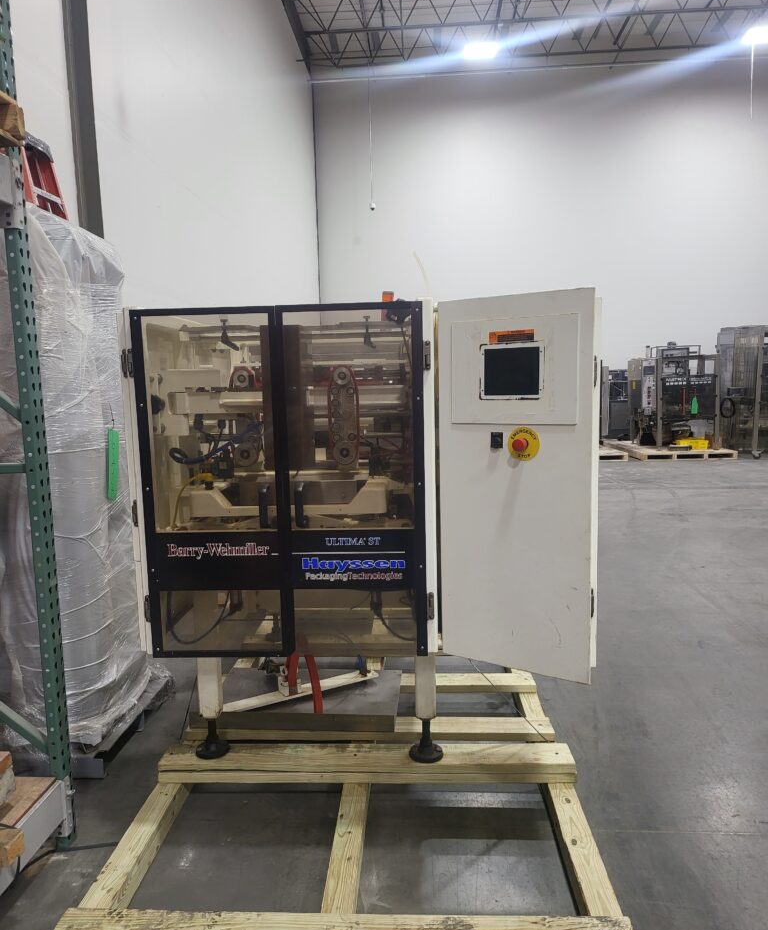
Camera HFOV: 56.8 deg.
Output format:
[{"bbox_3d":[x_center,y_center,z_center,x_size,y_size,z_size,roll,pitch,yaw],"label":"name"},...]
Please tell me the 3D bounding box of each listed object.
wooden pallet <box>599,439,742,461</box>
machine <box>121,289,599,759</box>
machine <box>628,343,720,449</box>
[{"bbox_3d":[5.194,-0.287,13.109,1.584,0.132,2.315,-1,7,2],"label":"wooden pallet"},{"bbox_3d":[-0.042,0.196,2.927,1.445,1.701,1.820,-1,7,4],"label":"machine"},{"bbox_3d":[5.214,-1.250,12.965,1.245,1.814,1.478,-1,7,2],"label":"machine"}]

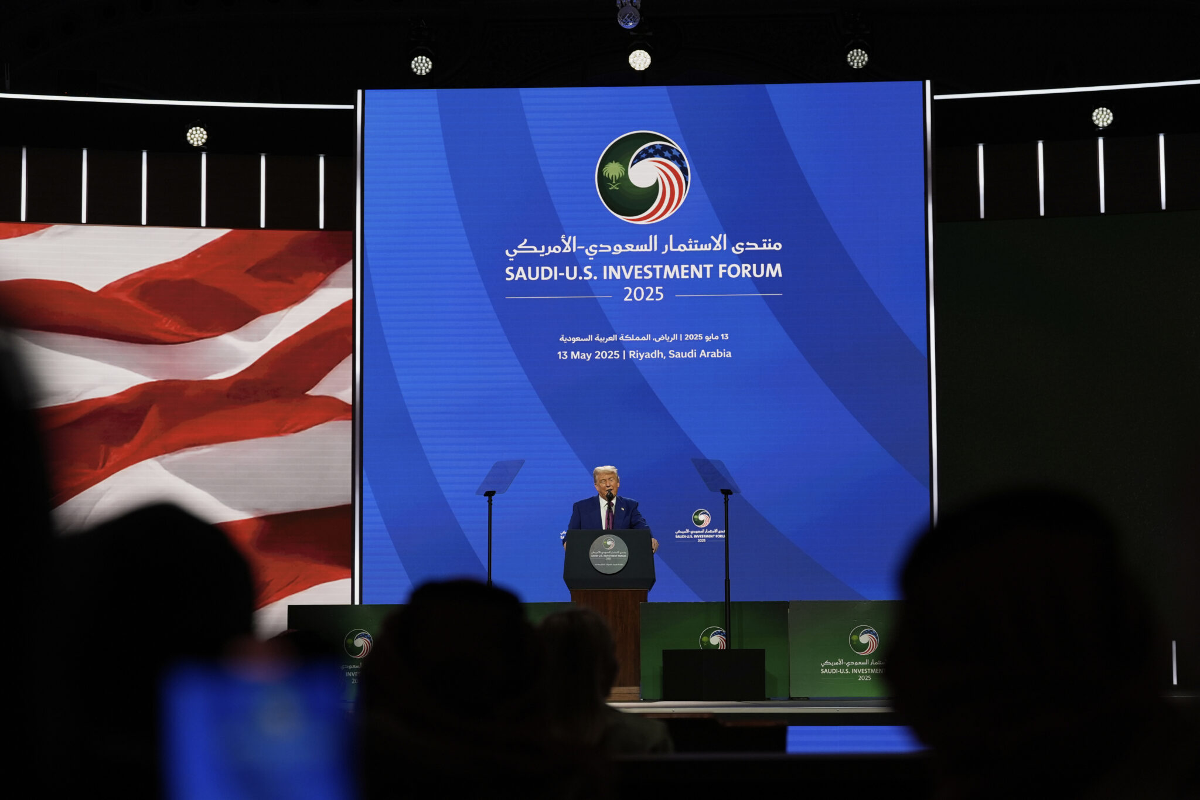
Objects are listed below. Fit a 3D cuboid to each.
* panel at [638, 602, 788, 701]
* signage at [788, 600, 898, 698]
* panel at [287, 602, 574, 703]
[{"bbox_3d":[0.914,1.995,20.950,1.190,0.775,0.080,-1,-6,2],"label":"panel"},{"bbox_3d":[2.110,1.994,21.050,1.190,0.775,0.080,0,-6,0],"label":"signage"},{"bbox_3d":[-1.359,2.030,21.150,2.300,0.775,0.080,-1,-6,4],"label":"panel"}]

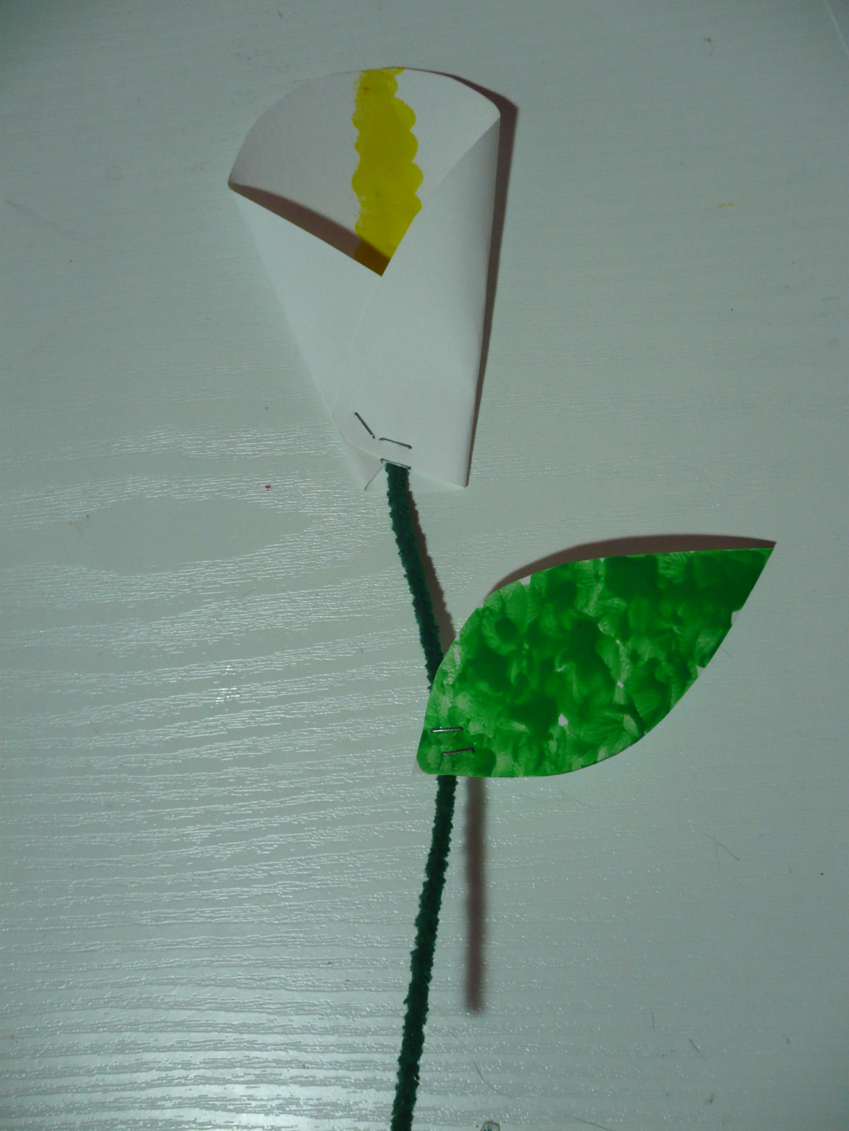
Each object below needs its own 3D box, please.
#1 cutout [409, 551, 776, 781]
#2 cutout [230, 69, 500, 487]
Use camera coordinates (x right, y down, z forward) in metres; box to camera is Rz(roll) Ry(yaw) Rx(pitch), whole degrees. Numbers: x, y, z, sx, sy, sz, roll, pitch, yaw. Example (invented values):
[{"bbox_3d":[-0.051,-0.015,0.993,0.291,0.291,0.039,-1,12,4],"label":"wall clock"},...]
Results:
[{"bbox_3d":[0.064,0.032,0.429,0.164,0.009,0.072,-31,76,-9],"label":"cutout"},{"bbox_3d":[-0.023,-0.110,0.437,0.104,0.024,0.162,-3,87,0],"label":"cutout"}]

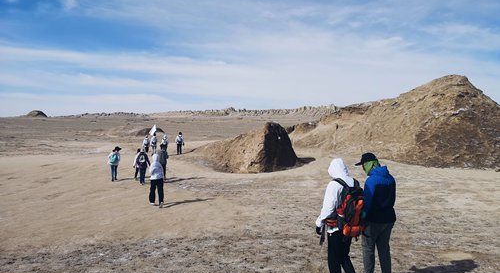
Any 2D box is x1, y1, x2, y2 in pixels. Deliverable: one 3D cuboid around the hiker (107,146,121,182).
[{"bbox_3d":[-6.446,1.314,18.497,0.560,1.660,0.500,0,3,3],"label":"hiker"}]

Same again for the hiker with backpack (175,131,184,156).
[{"bbox_3d":[-5.189,0.523,28.952,0.560,1.700,0.480,0,3,-5],"label":"hiker with backpack"}]

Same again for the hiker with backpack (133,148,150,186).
[{"bbox_3d":[-4.956,1.437,18.200,0.640,1.680,0.500,0,3,-5],"label":"hiker with backpack"}]

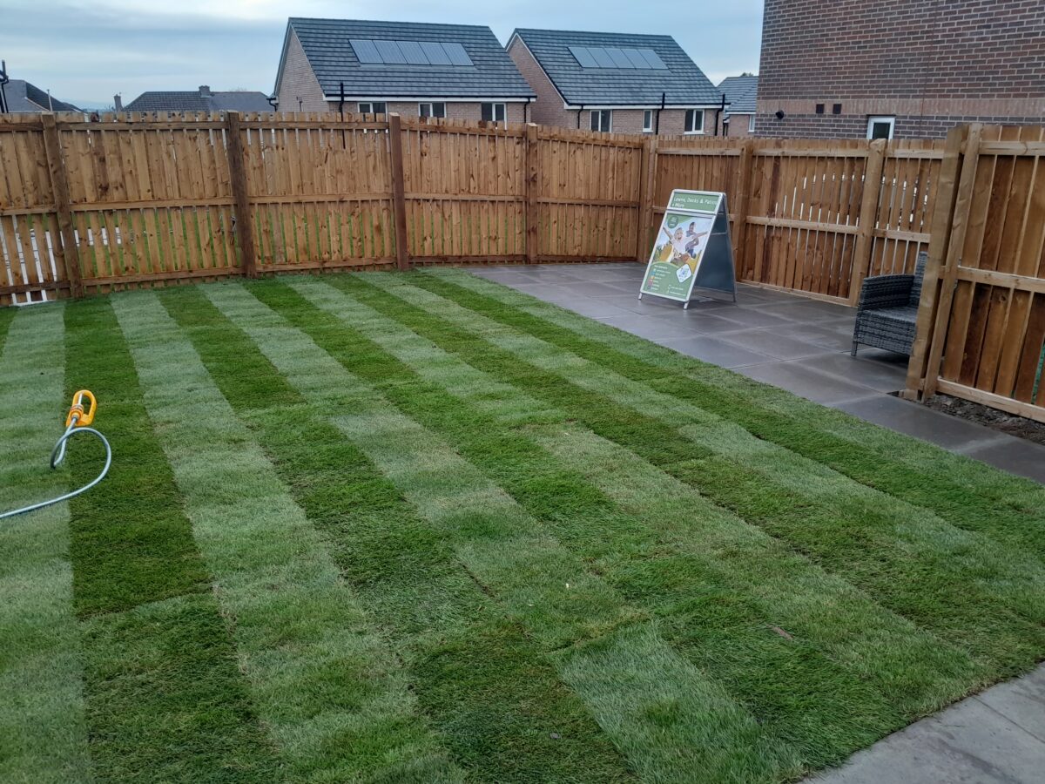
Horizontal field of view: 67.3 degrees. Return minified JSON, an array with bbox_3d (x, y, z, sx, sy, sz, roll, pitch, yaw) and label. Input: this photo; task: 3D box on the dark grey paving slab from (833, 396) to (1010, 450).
[{"bbox_3d":[2.392,0.195,4.824,0.605,0.040,0.905,-8,20,-27],"label":"dark grey paving slab"}]

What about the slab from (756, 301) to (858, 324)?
[{"bbox_3d":[2.706,-0.803,7.894,0.600,0.030,0.900,-9,20,-27],"label":"slab"}]

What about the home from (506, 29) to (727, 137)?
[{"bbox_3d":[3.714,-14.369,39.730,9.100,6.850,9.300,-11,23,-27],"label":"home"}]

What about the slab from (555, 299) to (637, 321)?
[{"bbox_3d":[0.688,-0.811,7.839,0.605,0.040,0.905,-8,20,-27],"label":"slab"}]

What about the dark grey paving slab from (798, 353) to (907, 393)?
[{"bbox_3d":[2.502,-0.135,5.847,0.600,0.030,0.900,-9,20,-27],"label":"dark grey paving slab"}]

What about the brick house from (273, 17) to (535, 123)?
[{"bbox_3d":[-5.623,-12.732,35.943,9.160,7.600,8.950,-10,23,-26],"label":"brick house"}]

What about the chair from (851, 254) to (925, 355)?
[{"bbox_3d":[3.086,-0.637,6.102,0.660,0.780,0.620,-12,23,-30],"label":"chair"}]

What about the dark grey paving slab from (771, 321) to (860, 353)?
[{"bbox_3d":[2.629,-0.463,6.895,0.605,0.040,0.905,-8,20,-27],"label":"dark grey paving slab"}]

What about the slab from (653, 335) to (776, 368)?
[{"bbox_3d":[1.548,-0.306,6.326,0.600,0.030,0.900,-9,20,-27],"label":"slab"}]

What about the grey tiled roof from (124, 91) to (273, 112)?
[{"bbox_3d":[-31.307,-28.315,77.400,16.000,2.350,6.800,-8,21,-19],"label":"grey tiled roof"}]

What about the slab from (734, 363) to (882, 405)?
[{"bbox_3d":[1.966,-0.057,5.578,0.605,0.040,0.905,-8,20,-27],"label":"slab"}]

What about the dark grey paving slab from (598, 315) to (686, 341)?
[{"bbox_3d":[1.121,-0.559,7.077,0.600,0.030,0.900,-9,20,-27],"label":"dark grey paving slab"}]

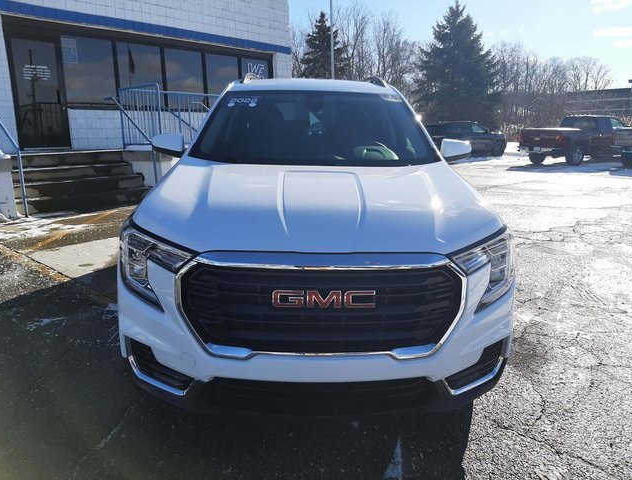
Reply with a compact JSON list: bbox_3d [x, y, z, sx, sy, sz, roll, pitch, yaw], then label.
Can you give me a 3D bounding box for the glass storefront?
[{"bbox_3d":[-3.509,-3.587,11.827,0.250,2.400,7.100,8,16,40],"label":"glass storefront"}]

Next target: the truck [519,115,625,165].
[{"bbox_3d":[11.200,-4.240,20.280,5.850,1.900,2.030,-9,14,-30],"label":"truck"}]

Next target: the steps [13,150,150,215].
[{"bbox_3d":[-4.025,-1.002,7.995,1.050,0.870,2.250,8,16,40],"label":"steps"}]

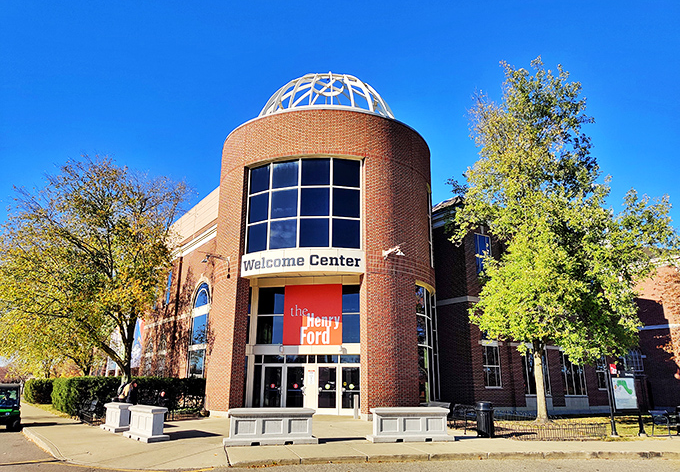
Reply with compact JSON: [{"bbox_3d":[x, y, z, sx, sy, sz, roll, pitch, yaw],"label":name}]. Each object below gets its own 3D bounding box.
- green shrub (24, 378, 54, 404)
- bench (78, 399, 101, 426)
[{"bbox_3d":[-20.600,10.750,36.800,2.500,1.750,2.600,10,-19,-32],"label":"green shrub"},{"bbox_3d":[-10.200,7.226,21.805,0.600,0.920,1.800,12,-20,-33],"label":"bench"}]

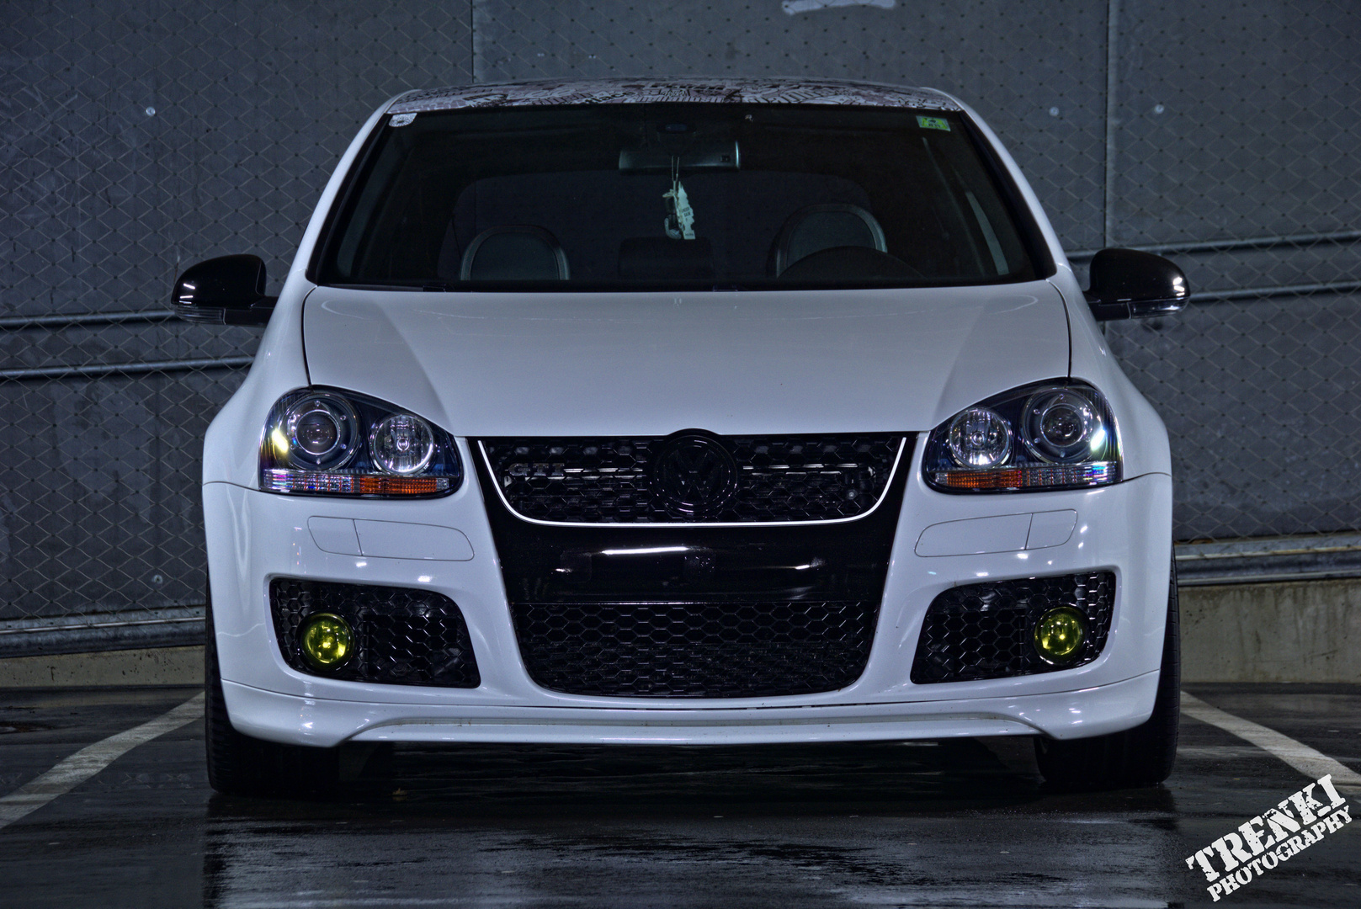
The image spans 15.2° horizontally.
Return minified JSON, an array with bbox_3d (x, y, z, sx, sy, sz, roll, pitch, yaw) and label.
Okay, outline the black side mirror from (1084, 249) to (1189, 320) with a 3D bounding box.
[{"bbox_3d":[0.891,-0.332,10.000,0.215,0.140,0.130,0,0,-1],"label":"black side mirror"}]

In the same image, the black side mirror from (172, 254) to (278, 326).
[{"bbox_3d":[-0.887,-0.320,9.960,0.215,0.140,0.130,0,0,-1],"label":"black side mirror"}]

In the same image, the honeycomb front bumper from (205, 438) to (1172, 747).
[{"bbox_3d":[0.018,0.231,8.670,1.720,0.520,0.570,0,0,-1],"label":"honeycomb front bumper"}]

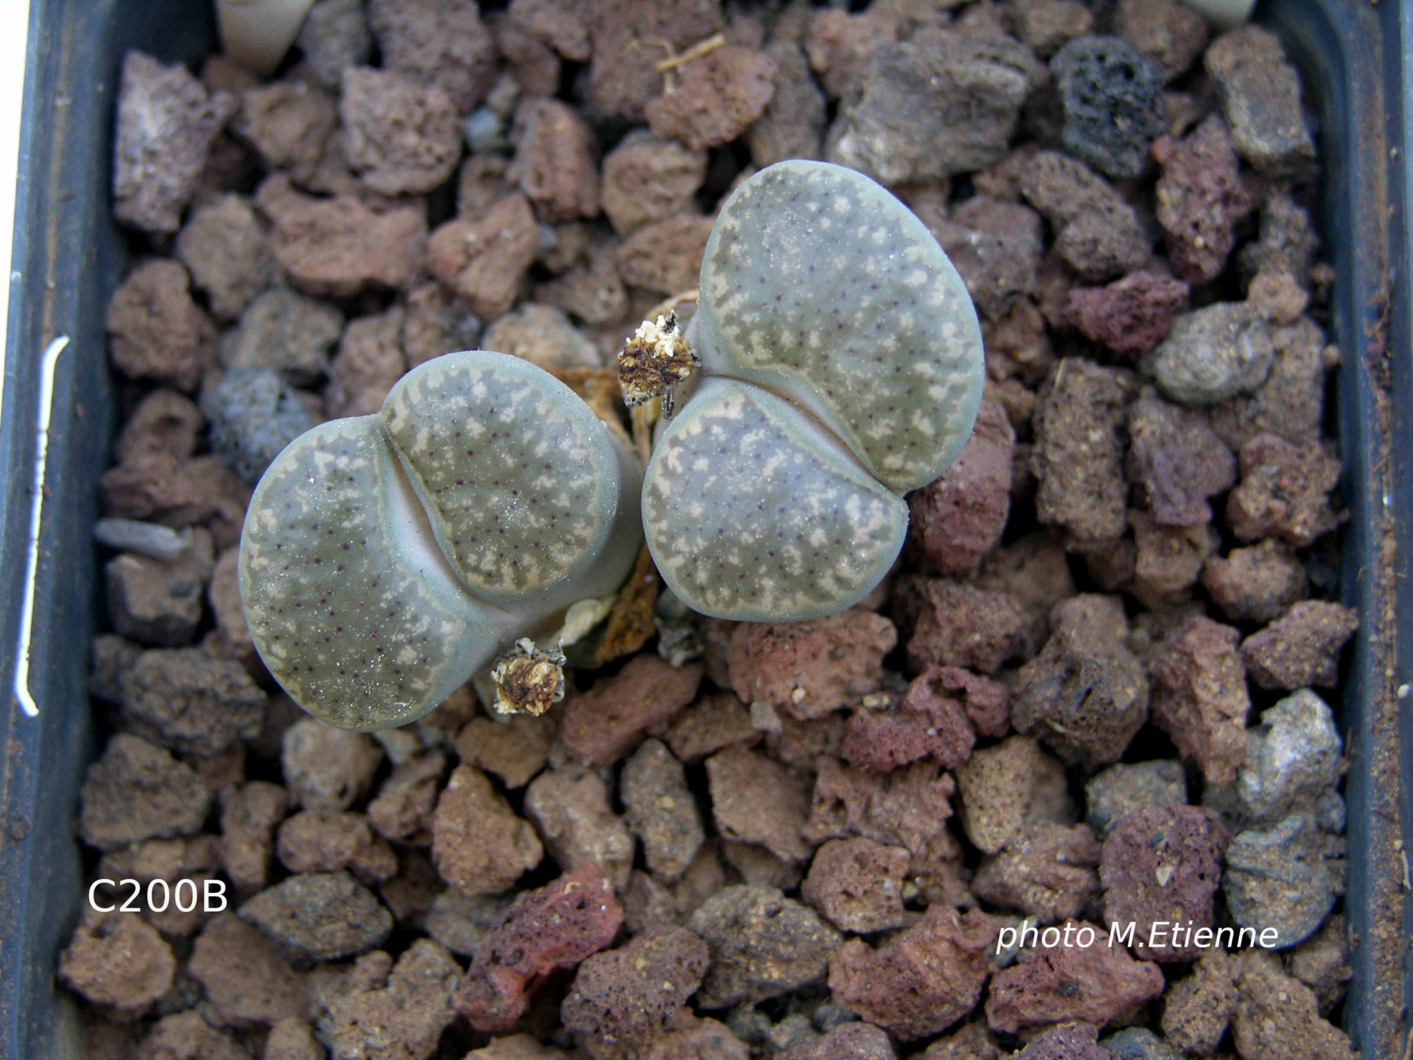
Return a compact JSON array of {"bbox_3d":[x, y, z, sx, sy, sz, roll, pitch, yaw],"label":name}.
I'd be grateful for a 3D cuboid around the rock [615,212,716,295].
[{"bbox_3d":[-0.002,-0.015,0.191,0.006,0.004,0.004,-15,73,-6],"label":"rock"}]

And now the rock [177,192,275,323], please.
[{"bbox_3d":[-0.026,-0.015,0.193,0.005,0.005,0.007,-20,75,-3],"label":"rock"}]

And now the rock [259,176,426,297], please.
[{"bbox_3d":[-0.021,-0.017,0.206,0.009,0.005,0.006,8,73,2],"label":"rock"}]

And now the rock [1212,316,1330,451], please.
[{"bbox_3d":[0.032,-0.008,0.203,0.006,0.006,0.007,2,74,2],"label":"rock"}]

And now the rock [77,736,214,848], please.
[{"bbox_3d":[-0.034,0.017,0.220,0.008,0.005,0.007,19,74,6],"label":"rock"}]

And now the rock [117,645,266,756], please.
[{"bbox_3d":[-0.026,0.009,0.183,0.007,0.004,0.005,12,72,3],"label":"rock"}]

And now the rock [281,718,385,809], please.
[{"bbox_3d":[-0.021,0.013,0.198,0.005,0.005,0.005,0,74,2],"label":"rock"}]

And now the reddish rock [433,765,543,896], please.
[{"bbox_3d":[-0.014,0.019,0.219,0.005,0.005,0.007,-38,76,-10],"label":"reddish rock"}]

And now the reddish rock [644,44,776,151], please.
[{"bbox_3d":[0.001,-0.028,0.234,0.009,0.005,0.006,-11,73,-3],"label":"reddish rock"}]

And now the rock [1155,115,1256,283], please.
[{"bbox_3d":[0.029,-0.019,0.206,0.005,0.005,0.009,4,73,1],"label":"rock"}]

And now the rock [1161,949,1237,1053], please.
[{"bbox_3d":[0.026,0.025,0.192,0.004,0.004,0.005,22,76,8],"label":"rock"}]

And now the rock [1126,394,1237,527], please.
[{"bbox_3d":[0.028,-0.004,0.213,0.006,0.005,0.008,-14,78,-3],"label":"rock"}]

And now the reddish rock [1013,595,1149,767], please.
[{"bbox_3d":[0.021,0.008,0.197,0.007,0.007,0.009,12,74,5],"label":"reddish rock"}]

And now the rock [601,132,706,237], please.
[{"bbox_3d":[-0.003,-0.021,0.218,0.006,0.005,0.006,-16,78,-3],"label":"rock"}]

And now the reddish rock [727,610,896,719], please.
[{"bbox_3d":[0.005,0.007,0.184,0.008,0.004,0.006,-8,72,-4],"label":"reddish rock"}]

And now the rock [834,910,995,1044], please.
[{"bbox_3d":[0.010,0.022,0.178,0.008,0.005,0.006,-18,73,-7],"label":"rock"}]

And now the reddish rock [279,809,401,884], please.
[{"bbox_3d":[-0.018,0.016,0.180,0.006,0.003,0.003,18,73,5],"label":"reddish rock"}]

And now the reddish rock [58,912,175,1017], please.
[{"bbox_3d":[-0.030,0.022,0.183,0.005,0.004,0.005,-36,76,-7],"label":"reddish rock"}]

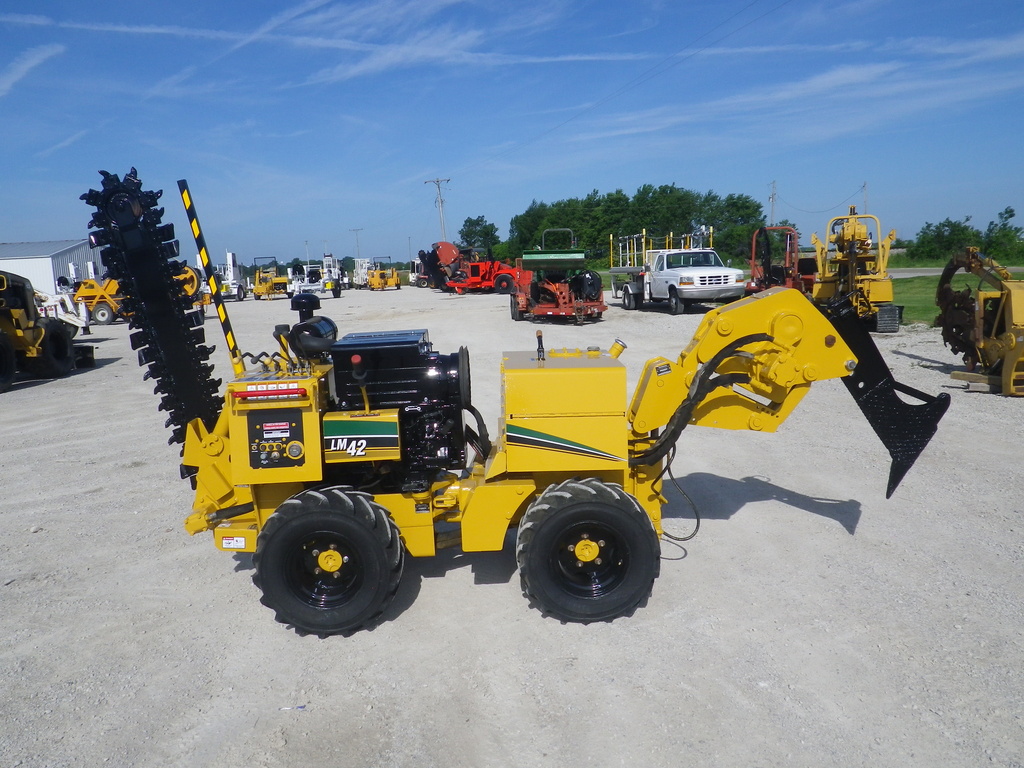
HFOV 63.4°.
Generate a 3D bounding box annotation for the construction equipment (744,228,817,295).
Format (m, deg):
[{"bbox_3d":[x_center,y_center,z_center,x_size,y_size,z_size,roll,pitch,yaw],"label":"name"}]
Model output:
[{"bbox_3d":[7.436,-3.208,23.421,1.750,2.450,3.200,-2,8,3],"label":"construction equipment"}]

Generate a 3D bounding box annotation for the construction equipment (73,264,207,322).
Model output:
[{"bbox_3d":[-14.237,-3.448,31.657,4.700,2.150,2.100,-5,9,-21],"label":"construction equipment"}]

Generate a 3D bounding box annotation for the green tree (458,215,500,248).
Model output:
[{"bbox_3d":[-4.407,-19.026,113.426,6.000,9.000,6.000,-2,8,0],"label":"green tree"}]

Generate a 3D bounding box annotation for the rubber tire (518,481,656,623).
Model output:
[{"bbox_3d":[0.348,0.764,3.880,0.660,0.660,0.300,-2,8,-1],"label":"rubber tire"}]

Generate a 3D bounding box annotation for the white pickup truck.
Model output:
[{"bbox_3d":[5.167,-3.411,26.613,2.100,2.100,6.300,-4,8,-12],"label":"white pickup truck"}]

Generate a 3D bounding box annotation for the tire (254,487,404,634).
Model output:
[{"bbox_3d":[-0.845,0.809,3.870,0.660,0.660,0.300,-2,8,-2],"label":"tire"}]

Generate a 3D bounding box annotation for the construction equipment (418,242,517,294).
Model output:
[{"bbox_3d":[-2.651,-6.727,48.523,5.900,3.000,2.300,-2,8,-2],"label":"construction equipment"}]

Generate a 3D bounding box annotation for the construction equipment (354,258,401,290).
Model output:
[{"bbox_3d":[-10.217,-8.383,63.399,2.600,2.550,3.800,-3,8,-3],"label":"construction equipment"}]

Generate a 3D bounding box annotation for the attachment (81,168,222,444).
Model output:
[{"bbox_3d":[-1.766,-0.314,4.189,0.430,1.520,0.230,-16,8,2],"label":"attachment"}]

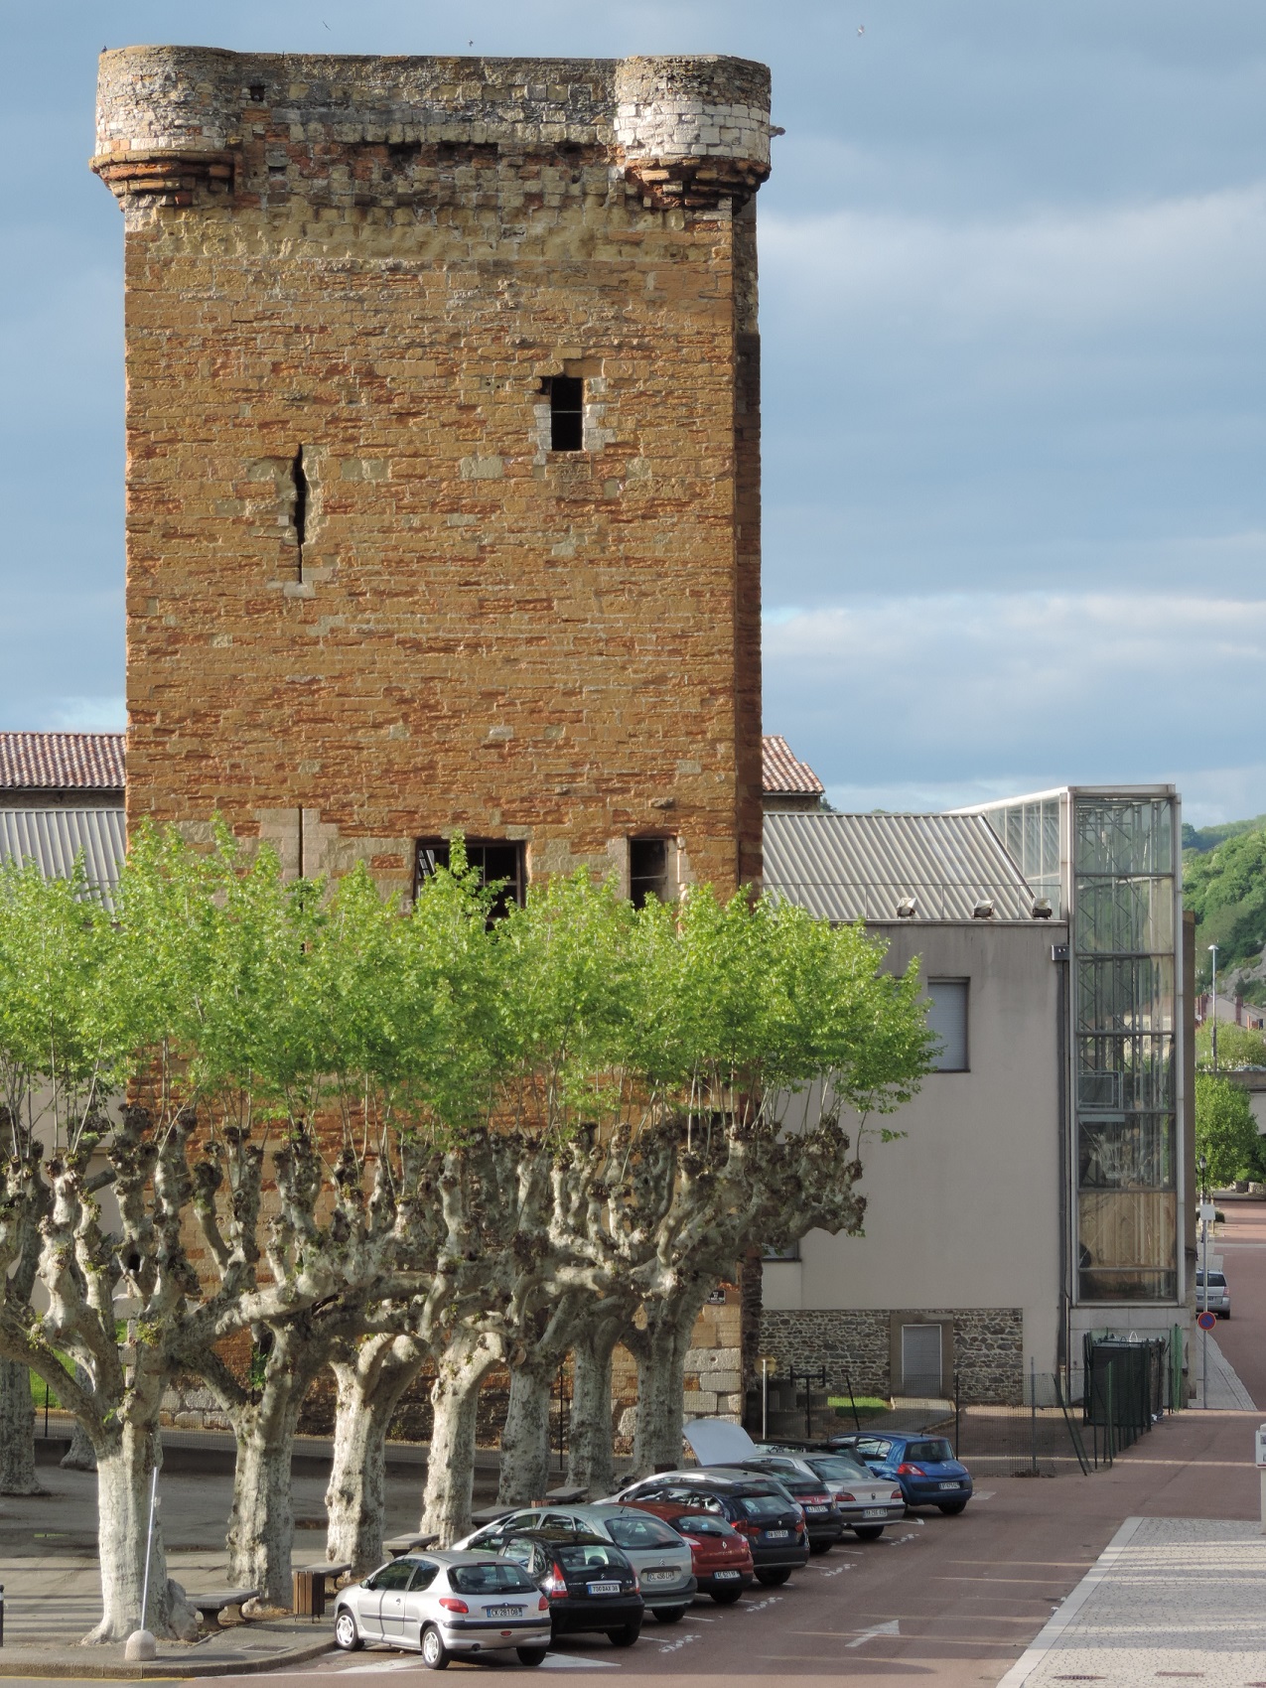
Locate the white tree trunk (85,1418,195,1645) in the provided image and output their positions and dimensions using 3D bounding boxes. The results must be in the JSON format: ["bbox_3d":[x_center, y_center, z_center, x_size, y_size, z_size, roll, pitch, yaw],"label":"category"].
[{"bbox_3d":[-6.797,9.450,80.833,1.500,2.980,1.350,0,-3,0],"label":"white tree trunk"}]

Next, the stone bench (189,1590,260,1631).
[{"bbox_3d":[-5.669,10.624,80.980,0.520,0.460,1.900,-1,-2,13],"label":"stone bench"}]

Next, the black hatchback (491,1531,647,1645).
[{"bbox_3d":[-1.406,10.243,80.637,1.670,1.519,3.850,1,-3,-31],"label":"black hatchback"}]

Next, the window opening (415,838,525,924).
[{"bbox_3d":[-3.363,0.793,120.250,2.271,1.838,0.500,0,-2,-5],"label":"window opening"}]

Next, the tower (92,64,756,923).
[{"bbox_3d":[-4.775,-1.761,126.263,13.850,28.652,13.500,0,-2,-5],"label":"tower"}]

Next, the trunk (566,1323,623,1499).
[{"bbox_3d":[-0.708,10.336,106.495,1.000,3.264,0.950,0,-2,0],"label":"trunk"}]

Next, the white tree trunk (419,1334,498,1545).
[{"bbox_3d":[-2.930,9.978,97.884,1.250,3.500,1.100,0,-3,0],"label":"white tree trunk"}]

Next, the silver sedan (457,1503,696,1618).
[{"bbox_3d":[-0.950,10.430,85.162,1.760,1.620,4.280,2,-3,-42],"label":"silver sedan"}]

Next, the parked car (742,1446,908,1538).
[{"bbox_3d":[2.644,11.222,100.782,1.770,1.400,4.580,1,-3,-41],"label":"parked car"}]

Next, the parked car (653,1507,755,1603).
[{"bbox_3d":[-0.142,10.578,87.332,1.808,1.471,4.295,2,-4,-44],"label":"parked car"}]

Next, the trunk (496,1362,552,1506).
[{"bbox_3d":[-1.887,10.376,101.490,0.960,2.745,0.900,0,-2,0],"label":"trunk"}]

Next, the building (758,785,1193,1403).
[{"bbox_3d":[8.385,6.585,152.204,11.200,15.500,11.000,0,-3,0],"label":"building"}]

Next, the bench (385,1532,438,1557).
[{"bbox_3d":[-3.519,11.275,92.978,0.500,0.450,2.100,-1,-3,11],"label":"bench"}]

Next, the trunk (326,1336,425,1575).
[{"bbox_3d":[-4.064,9.635,92.106,1.450,3.650,1.200,0,-3,0],"label":"trunk"}]

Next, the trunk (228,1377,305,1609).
[{"bbox_3d":[-5.368,9.360,85.217,1.120,3.367,1.000,-1,-2,12],"label":"trunk"}]

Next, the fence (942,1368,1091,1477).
[{"bbox_3d":[7.706,11.687,117.842,3.100,2.060,0.300,0,-3,0],"label":"fence"}]

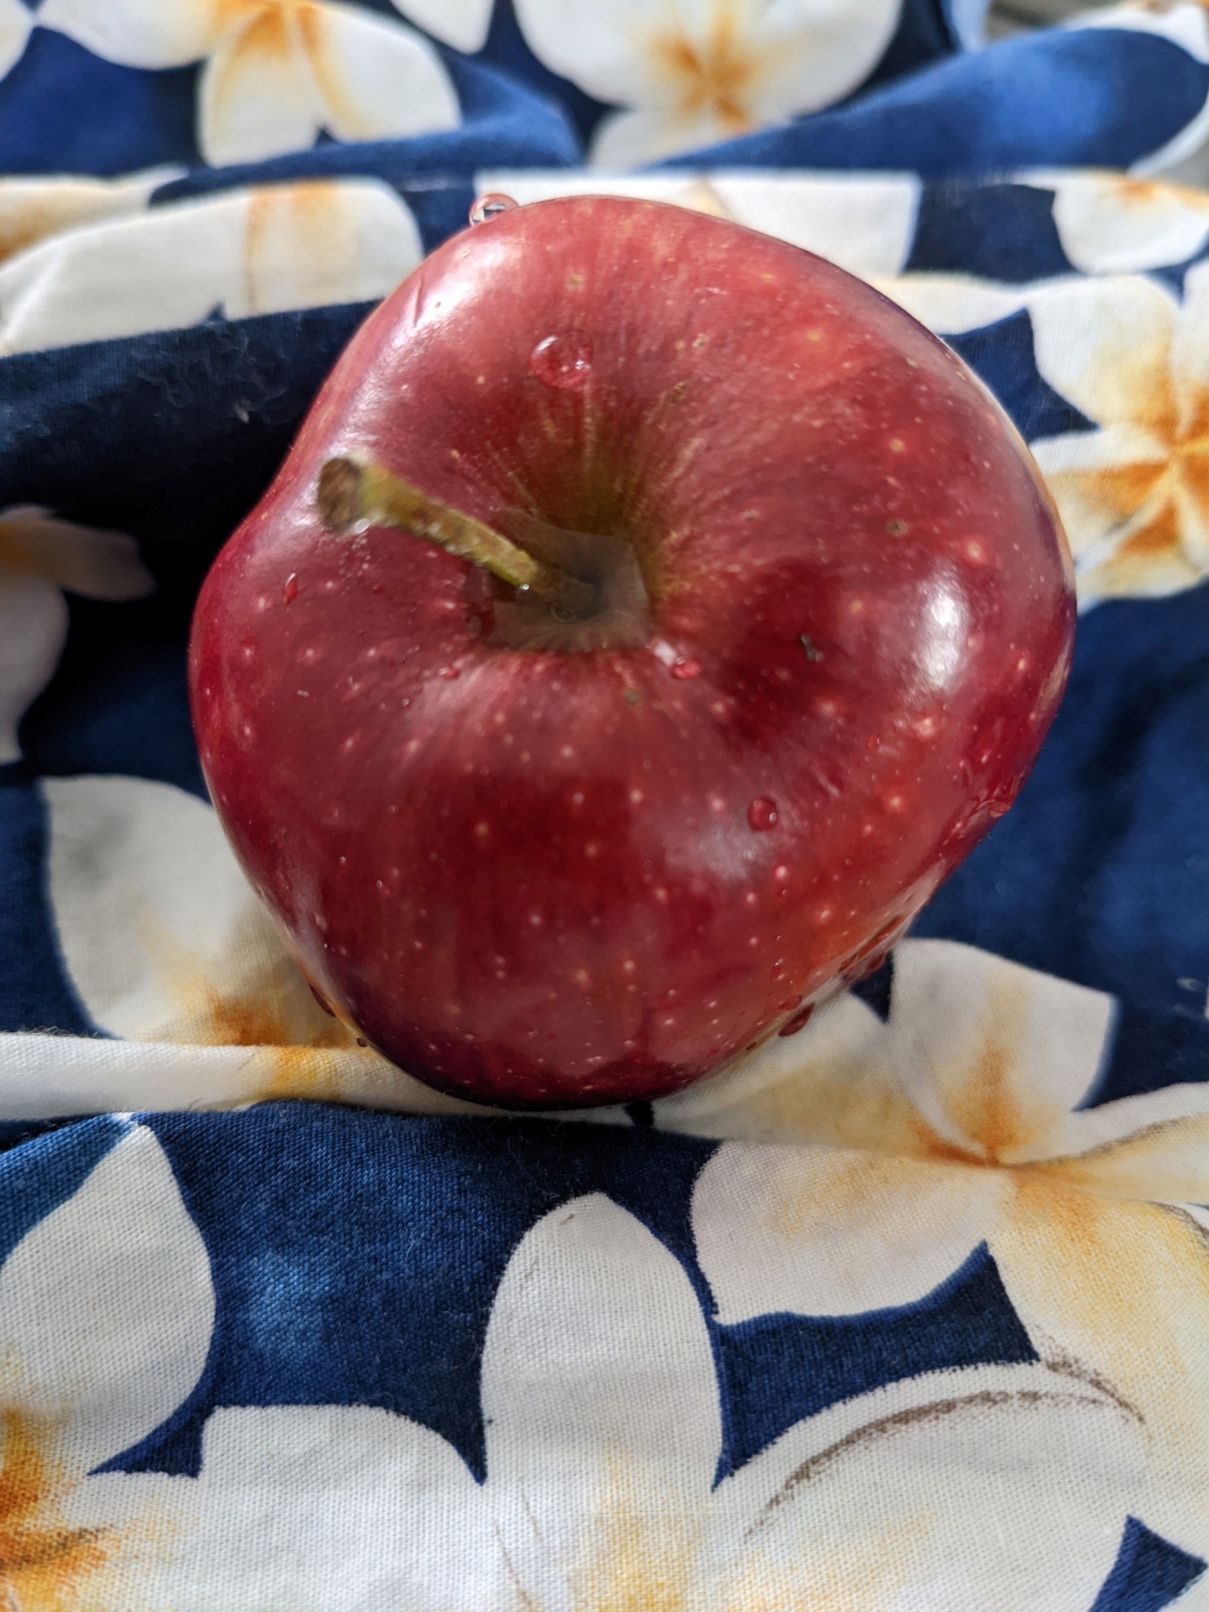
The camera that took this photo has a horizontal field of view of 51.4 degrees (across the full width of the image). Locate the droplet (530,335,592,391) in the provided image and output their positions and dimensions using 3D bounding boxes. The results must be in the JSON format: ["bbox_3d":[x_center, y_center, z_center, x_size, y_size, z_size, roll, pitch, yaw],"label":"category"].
[{"bbox_3d":[-0.004,-0.037,0.103,0.005,0.003,0.005,0,87,0],"label":"droplet"}]

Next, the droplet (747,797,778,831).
[{"bbox_3d":[0.011,0.001,0.090,0.002,0.003,0.002,-5,19,-17],"label":"droplet"}]

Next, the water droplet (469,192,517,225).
[{"bbox_3d":[-0.010,-0.053,0.112,0.005,0.003,0.005,-21,21,9],"label":"water droplet"}]

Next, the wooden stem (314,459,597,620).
[{"bbox_3d":[-0.011,-0.020,0.101,0.026,0.005,0.005,16,49,-42],"label":"wooden stem"}]

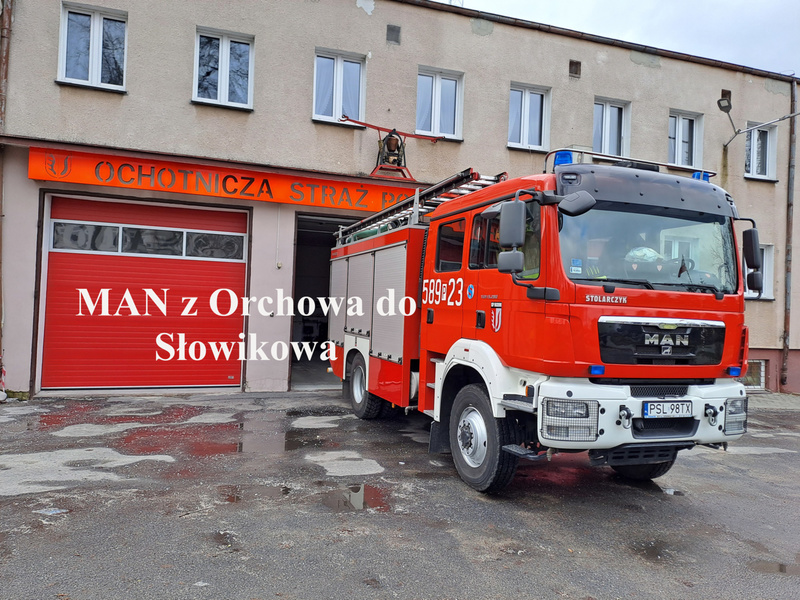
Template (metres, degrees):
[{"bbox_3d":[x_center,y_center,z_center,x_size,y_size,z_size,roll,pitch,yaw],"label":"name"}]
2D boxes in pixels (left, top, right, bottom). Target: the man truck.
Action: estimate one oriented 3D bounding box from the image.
[{"bbox_3d":[1.052,0.325,8.111,2.720,3.190,7.040,3,-1,-21],"label":"man truck"}]

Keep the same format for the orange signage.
[{"bbox_3d":[-2.521,-2.140,11.048,7.910,0.560,0.160,3,-1,-18],"label":"orange signage"}]

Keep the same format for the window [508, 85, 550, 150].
[{"bbox_3d":[2.909,-4.125,13.063,1.060,1.430,0.150,3,-1,-18],"label":"window"}]

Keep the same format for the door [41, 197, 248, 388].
[{"bbox_3d":[-4.711,-0.071,10.893,3.437,3.443,0.120,3,-1,-18],"label":"door"}]

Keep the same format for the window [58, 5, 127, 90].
[{"bbox_3d":[-5.485,-4.494,10.388,1.060,1.430,0.150,3,-1,-18],"label":"window"}]

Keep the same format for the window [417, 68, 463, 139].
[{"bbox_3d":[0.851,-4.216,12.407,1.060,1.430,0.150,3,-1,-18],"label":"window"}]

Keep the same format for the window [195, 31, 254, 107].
[{"bbox_3d":[-3.355,-4.401,11.066,1.060,1.430,0.150,3,-1,-18],"label":"window"}]

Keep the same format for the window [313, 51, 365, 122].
[{"bbox_3d":[-1.216,-4.307,11.748,1.060,1.430,0.150,3,-1,-18],"label":"window"}]

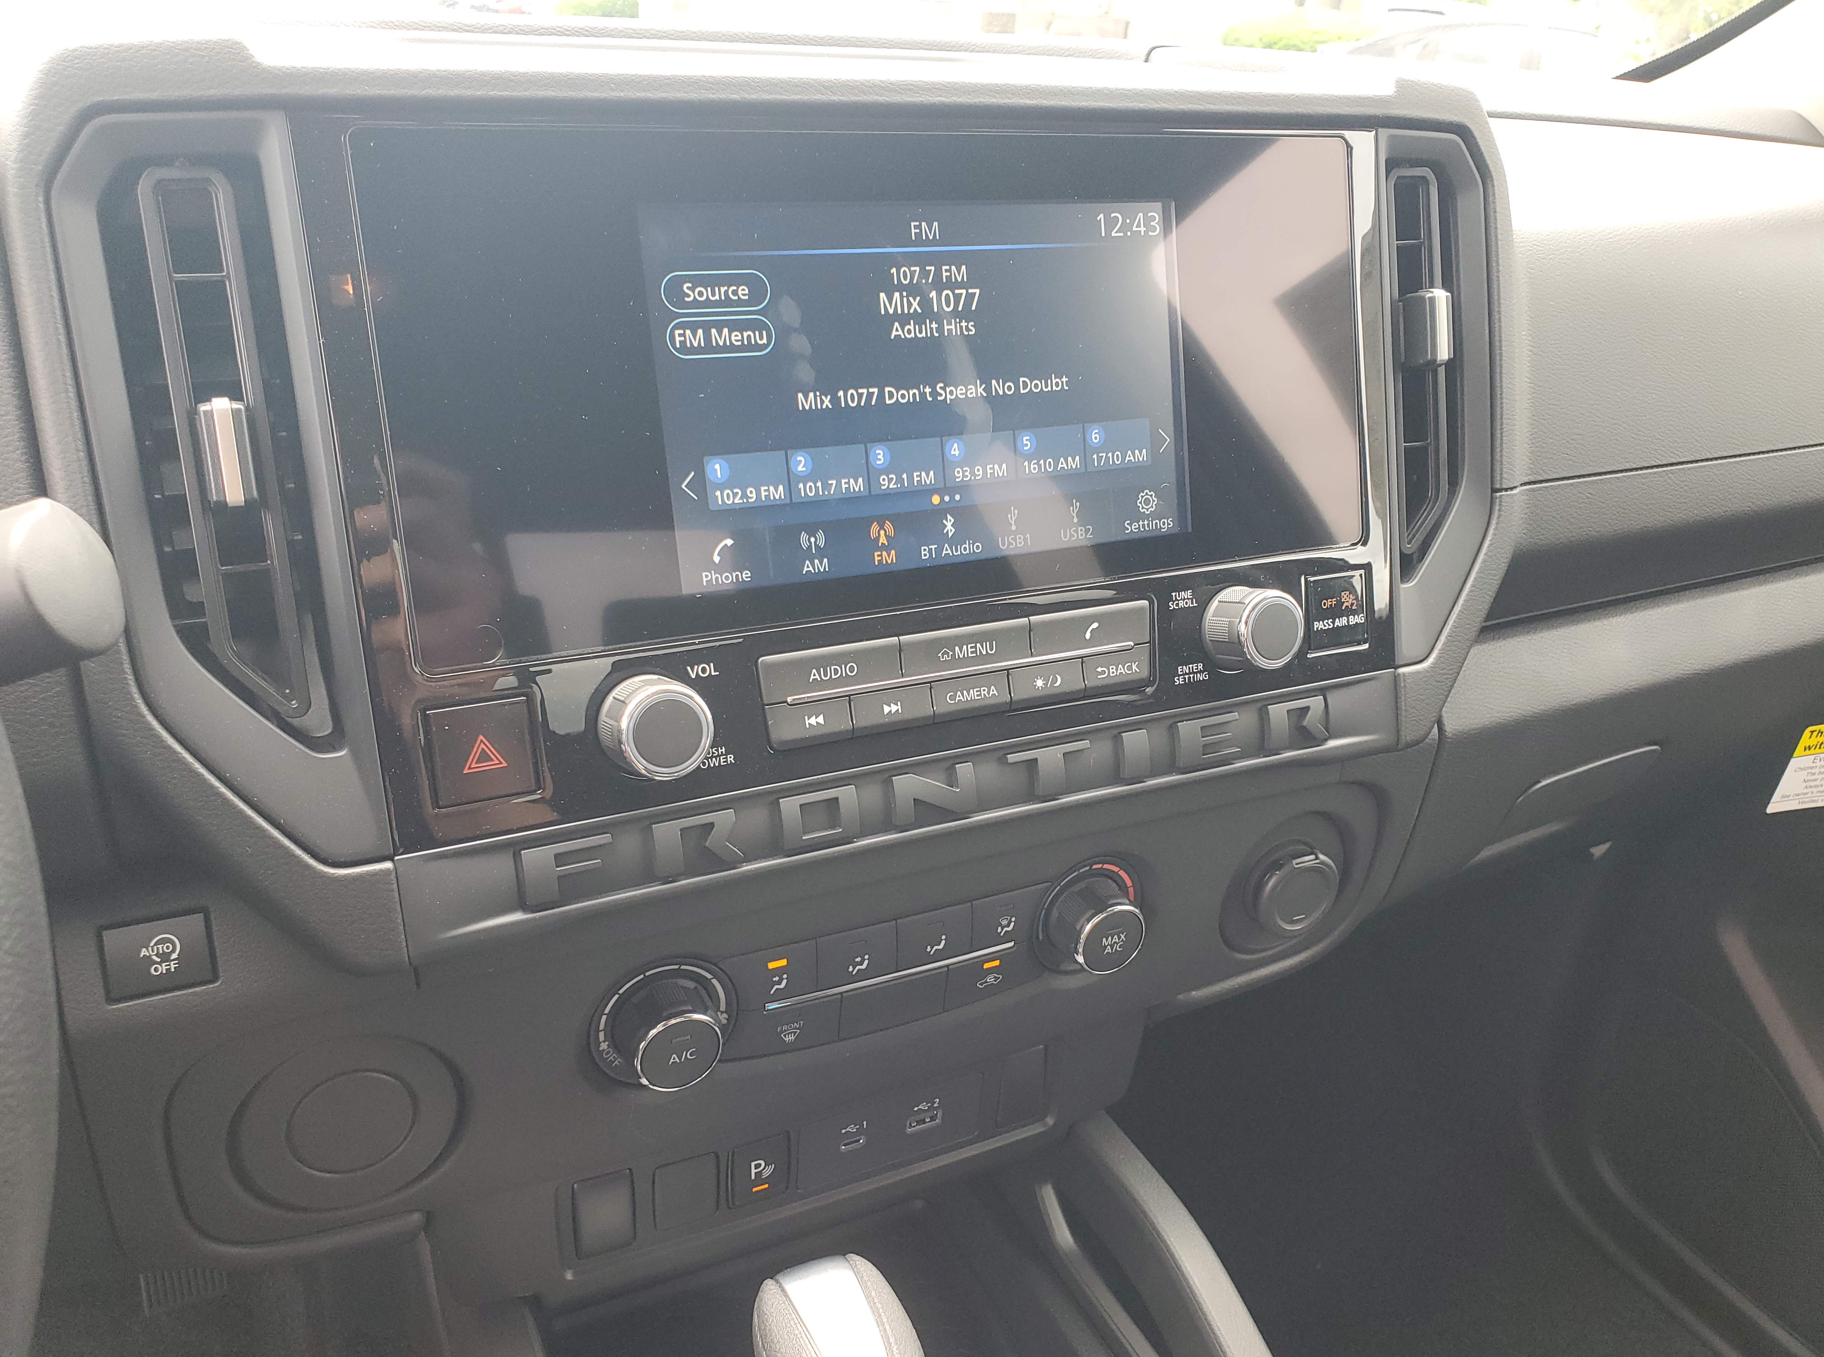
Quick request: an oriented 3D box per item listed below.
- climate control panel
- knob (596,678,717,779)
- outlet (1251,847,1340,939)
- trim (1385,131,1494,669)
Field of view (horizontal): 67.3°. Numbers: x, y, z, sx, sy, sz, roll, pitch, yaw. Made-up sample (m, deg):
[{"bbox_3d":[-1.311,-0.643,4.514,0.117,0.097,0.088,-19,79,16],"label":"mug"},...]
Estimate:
[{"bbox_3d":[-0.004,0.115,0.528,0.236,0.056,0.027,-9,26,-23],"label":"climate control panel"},{"bbox_3d":[-0.071,0.014,0.383,0.028,0.028,0.024,-9,11,-23],"label":"knob"},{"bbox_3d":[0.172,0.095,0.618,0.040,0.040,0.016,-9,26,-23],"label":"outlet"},{"bbox_3d":[0.190,-0.101,0.512,0.053,0.192,0.025,-9,11,-23],"label":"trim"}]

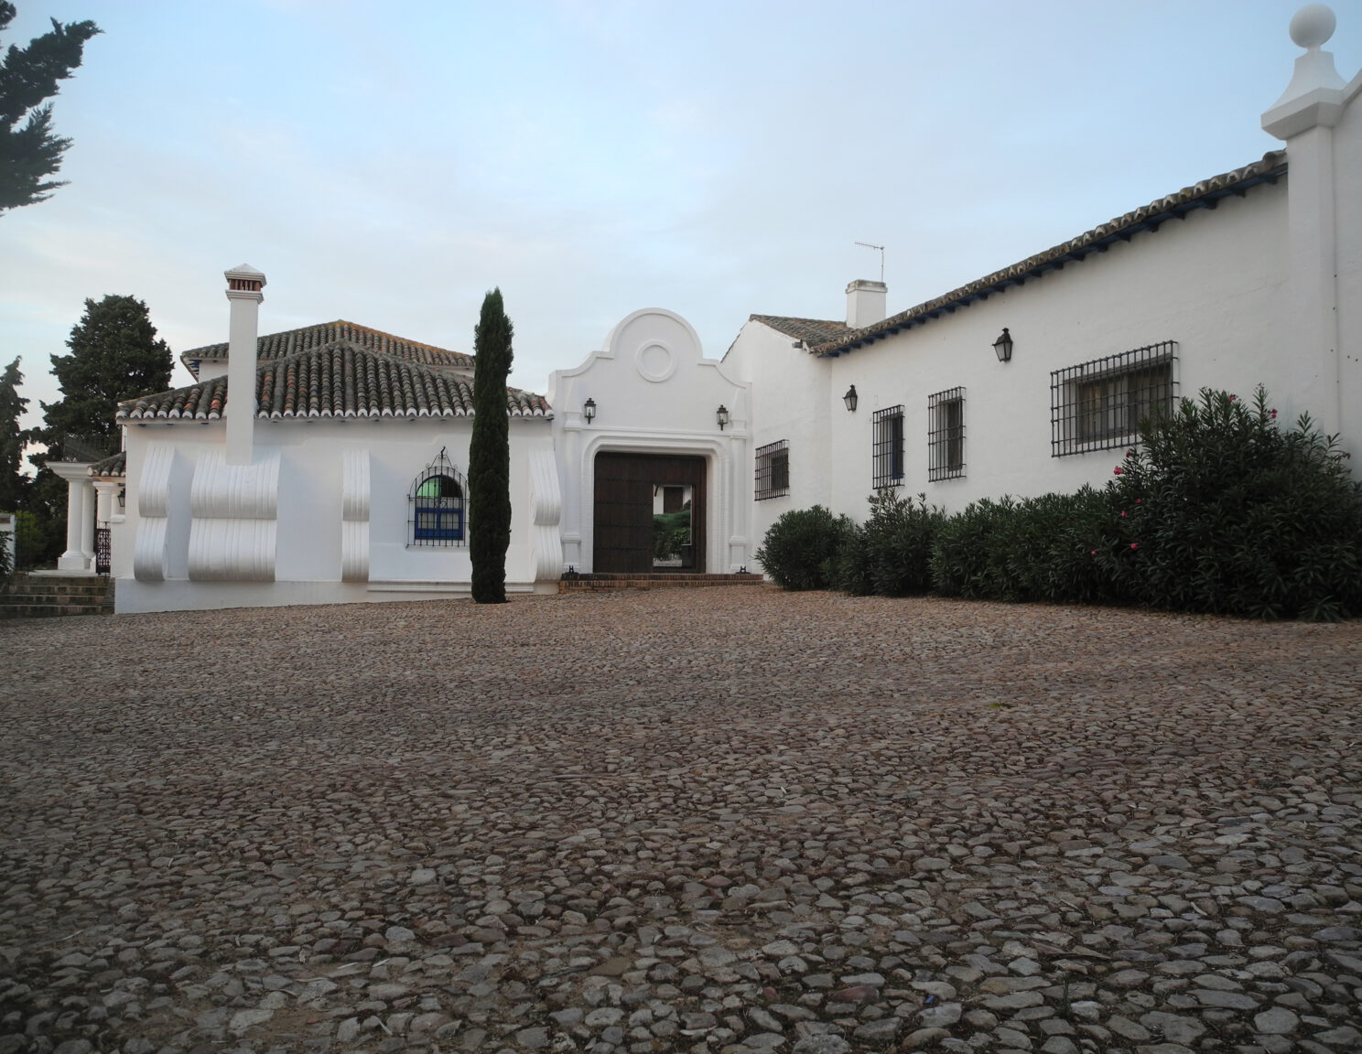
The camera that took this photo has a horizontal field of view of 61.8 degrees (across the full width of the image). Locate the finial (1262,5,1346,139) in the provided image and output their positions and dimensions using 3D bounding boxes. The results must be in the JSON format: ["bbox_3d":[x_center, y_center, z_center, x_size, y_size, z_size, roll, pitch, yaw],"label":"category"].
[{"bbox_3d":[6.837,-4.923,12.266,0.740,1.430,0.740,1,-3,-19],"label":"finial"}]

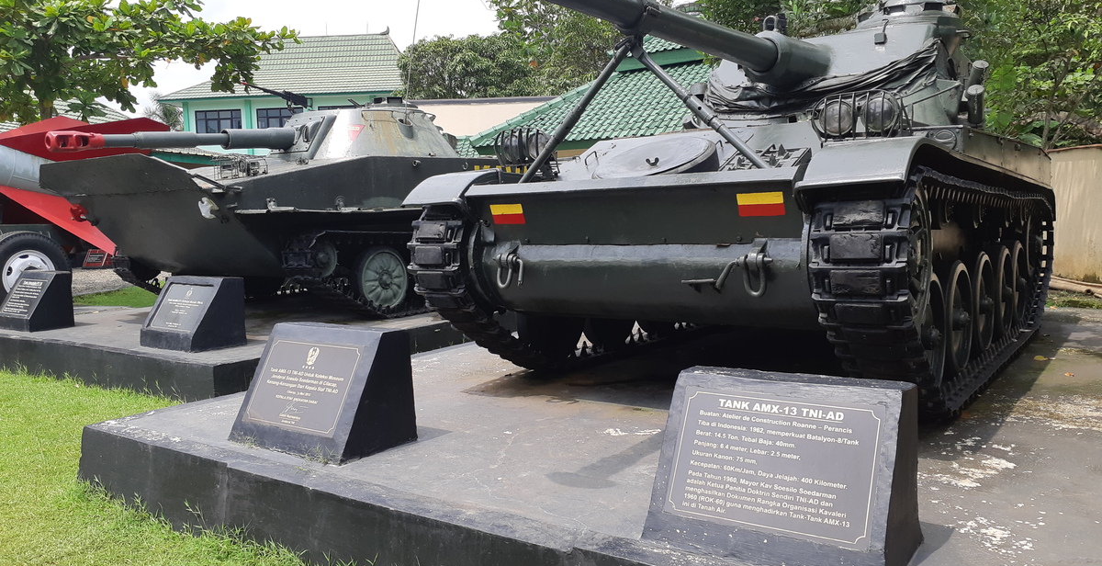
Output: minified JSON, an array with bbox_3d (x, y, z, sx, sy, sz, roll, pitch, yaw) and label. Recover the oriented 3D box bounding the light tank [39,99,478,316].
[{"bbox_3d":[-1.942,-1.006,9.806,3.150,2.310,7.540,1,6,34],"label":"light tank"}]

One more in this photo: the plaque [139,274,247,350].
[{"bbox_3d":[-2.845,0.230,6.543,0.810,0.525,0.449,1,6,38],"label":"plaque"}]

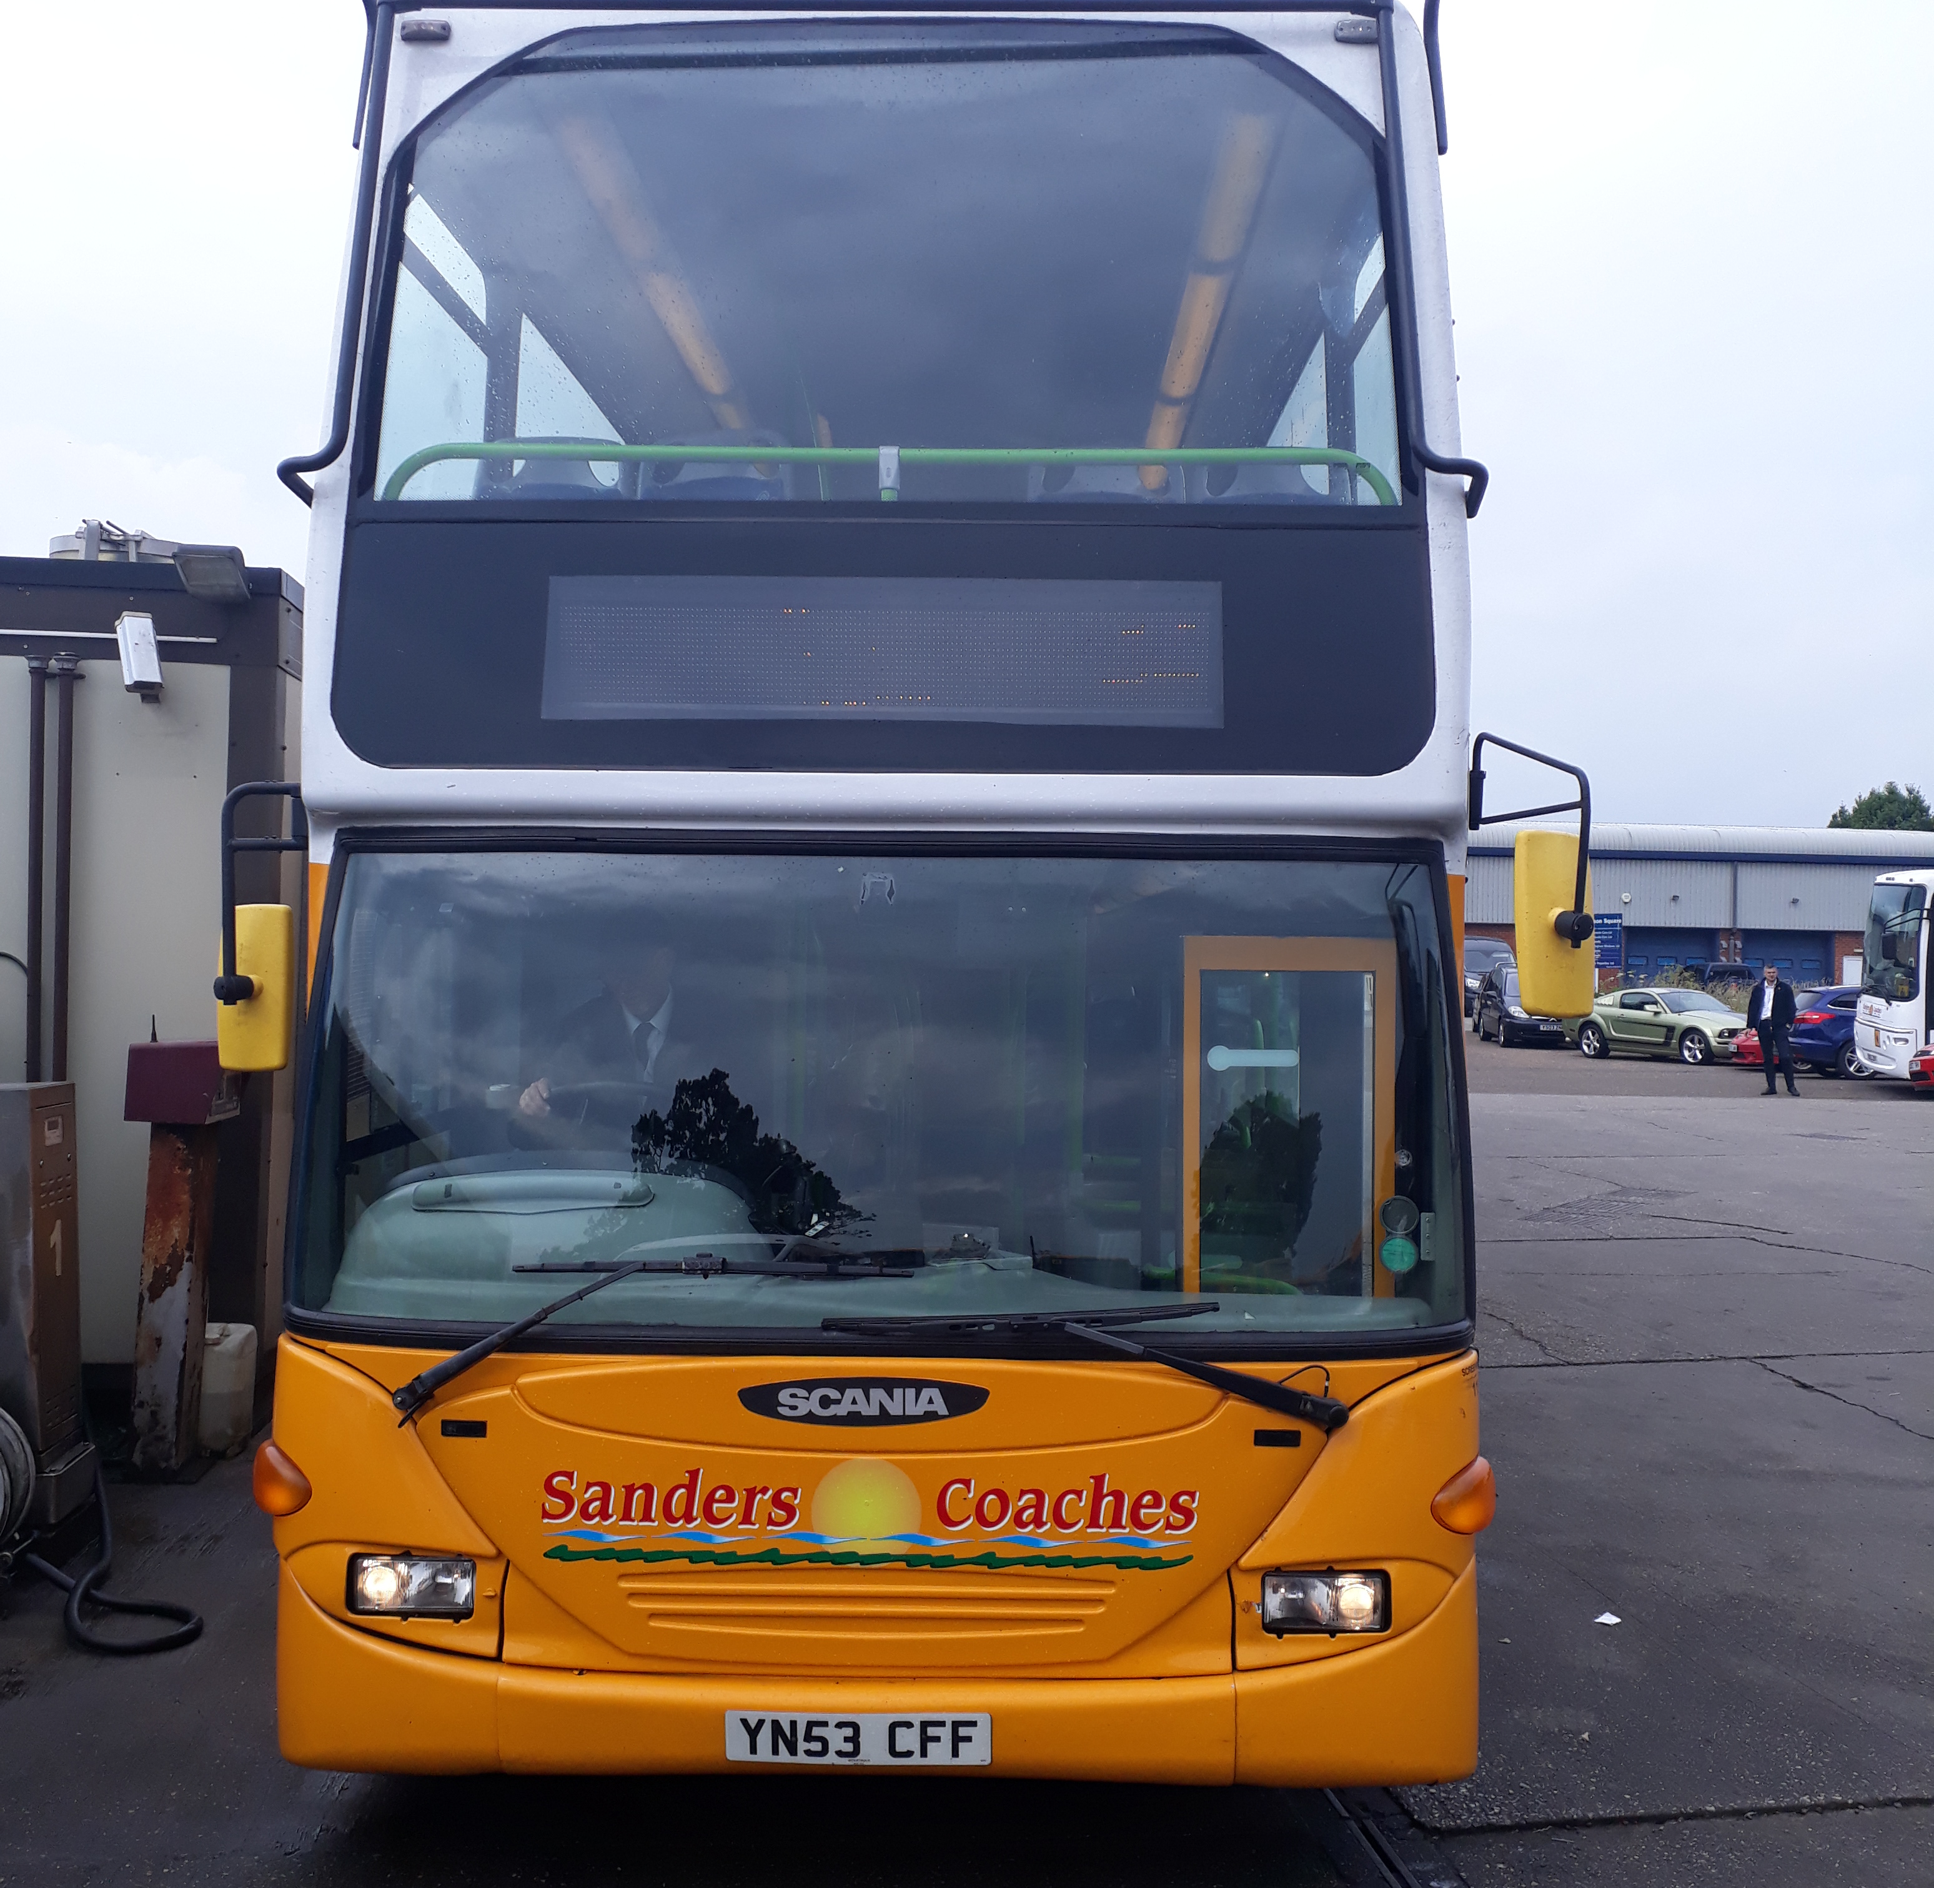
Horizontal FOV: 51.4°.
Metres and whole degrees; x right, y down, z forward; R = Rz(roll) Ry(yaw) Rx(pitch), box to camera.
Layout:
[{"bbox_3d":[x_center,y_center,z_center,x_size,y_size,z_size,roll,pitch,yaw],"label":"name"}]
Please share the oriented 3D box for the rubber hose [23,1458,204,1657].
[{"bbox_3d":[-2.440,1.700,5.740,0.460,0.360,0.900,1,0,-25],"label":"rubber hose"}]

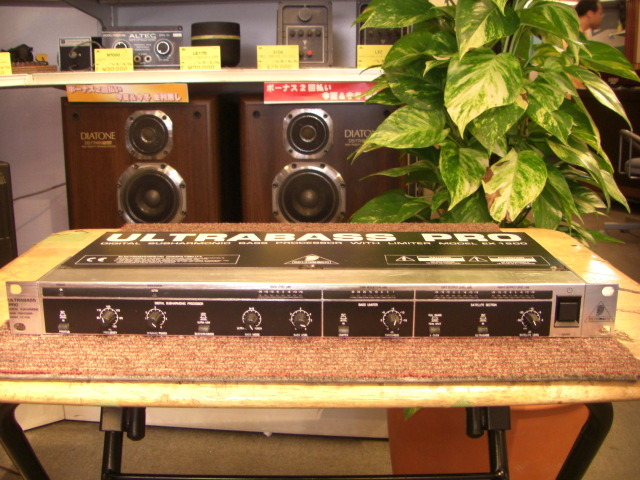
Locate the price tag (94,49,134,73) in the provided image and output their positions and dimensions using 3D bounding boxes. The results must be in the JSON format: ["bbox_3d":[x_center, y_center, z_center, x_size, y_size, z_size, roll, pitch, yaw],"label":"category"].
[{"bbox_3d":[-0.461,-0.403,1.575,0.091,0.053,0.008,2,11,9],"label":"price tag"}]

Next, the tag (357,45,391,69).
[{"bbox_3d":[0.123,-0.389,1.495,0.091,0.053,0.008,2,11,9],"label":"tag"}]

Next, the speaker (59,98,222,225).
[{"bbox_3d":[-0.401,-0.035,1.915,0.390,0.690,0.360,2,11,9],"label":"speaker"}]

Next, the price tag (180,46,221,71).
[{"bbox_3d":[-0.262,-0.398,1.540,0.091,0.053,0.008,2,11,9],"label":"price tag"}]

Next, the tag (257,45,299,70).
[{"bbox_3d":[-0.090,-0.394,1.515,0.091,0.053,0.008,2,11,9],"label":"tag"}]

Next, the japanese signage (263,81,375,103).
[{"bbox_3d":[0.029,-0.313,1.490,0.295,0.045,0.008,2,11,9],"label":"japanese signage"}]

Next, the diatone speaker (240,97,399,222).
[{"bbox_3d":[0.035,-0.026,1.860,0.390,0.690,0.360,2,11,9],"label":"diatone speaker"}]

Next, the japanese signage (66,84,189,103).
[{"bbox_3d":[-0.441,-0.336,1.610,0.290,0.043,0.008,2,11,9],"label":"japanese signage"}]

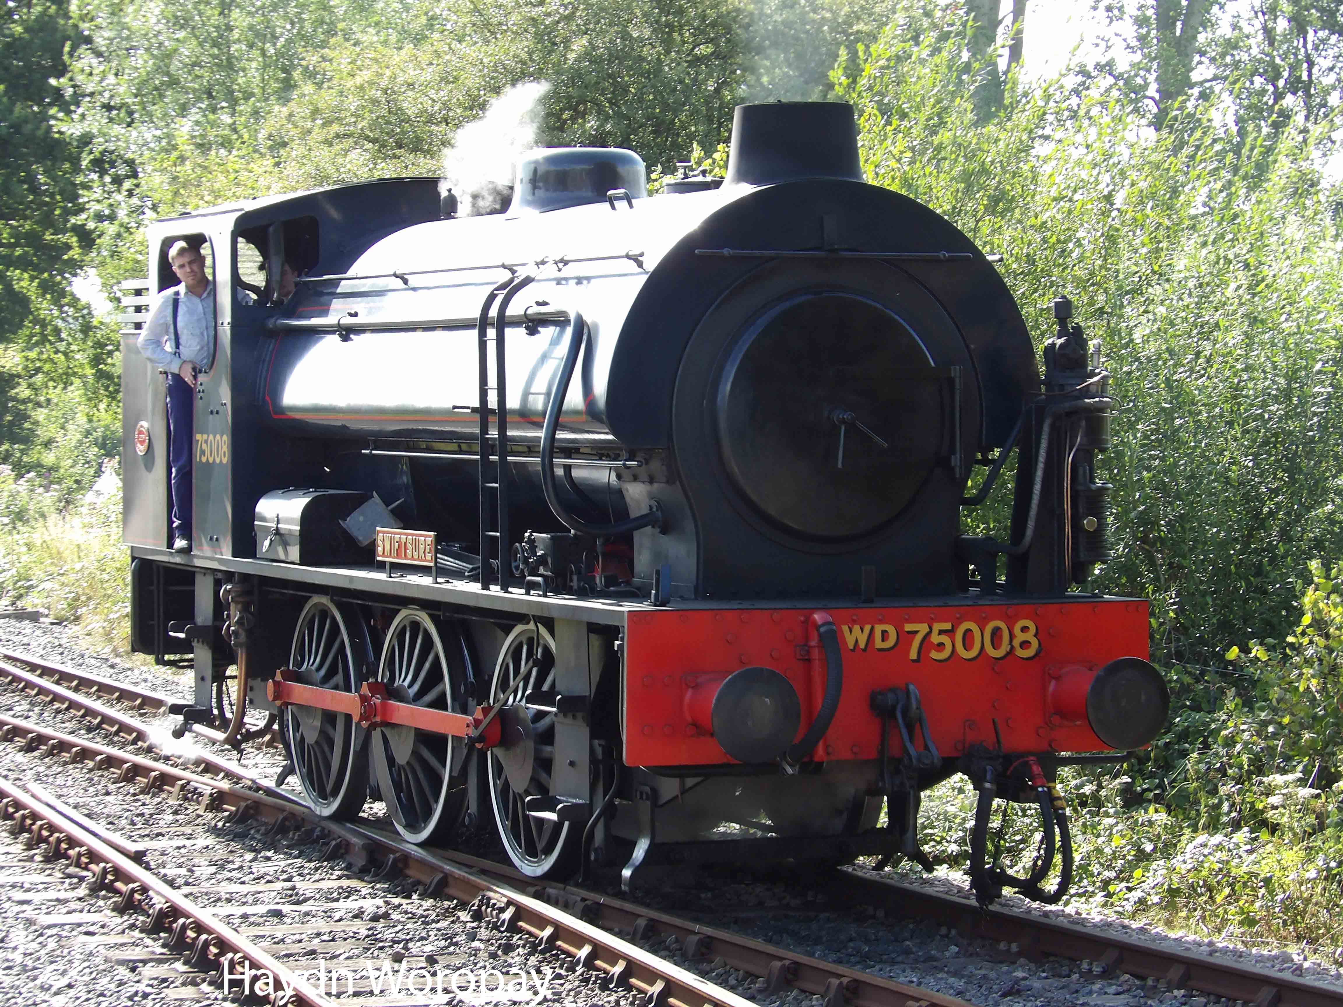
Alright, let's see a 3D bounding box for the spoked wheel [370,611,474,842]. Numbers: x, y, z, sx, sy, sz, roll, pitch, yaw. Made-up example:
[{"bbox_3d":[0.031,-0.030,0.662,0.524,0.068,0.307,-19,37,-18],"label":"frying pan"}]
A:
[{"bbox_3d":[-1.295,1.158,20.797,0.147,1.284,1.284,0,1,-23],"label":"spoked wheel"}]

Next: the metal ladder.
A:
[{"bbox_3d":[-0.767,-0.348,18.670,0.235,1.529,0.294,0,1,-23],"label":"metal ladder"}]

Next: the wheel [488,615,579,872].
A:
[{"bbox_3d":[-0.624,1.196,19.210,0.147,1.284,1.284,0,1,-23],"label":"wheel"}]

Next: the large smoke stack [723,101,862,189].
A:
[{"bbox_3d":[0.562,-1.641,18.270,0.676,0.412,0.676,0,1,-23],"label":"large smoke stack"}]

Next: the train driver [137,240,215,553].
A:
[{"bbox_3d":[-2.871,-0.623,23.324,0.568,1.833,0.392,0,1,-14],"label":"train driver"}]

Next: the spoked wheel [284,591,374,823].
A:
[{"bbox_3d":[-1.904,1.123,22.233,0.147,1.284,1.284,0,1,-23],"label":"spoked wheel"}]

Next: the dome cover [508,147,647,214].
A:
[{"bbox_3d":[-0.481,-1.671,20.734,0.735,0.372,0.735,0,1,0],"label":"dome cover"}]

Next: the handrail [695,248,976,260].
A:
[{"bbox_3d":[0.739,-1.131,17.921,1.403,0.044,0.069,0,1,-23],"label":"handrail"}]

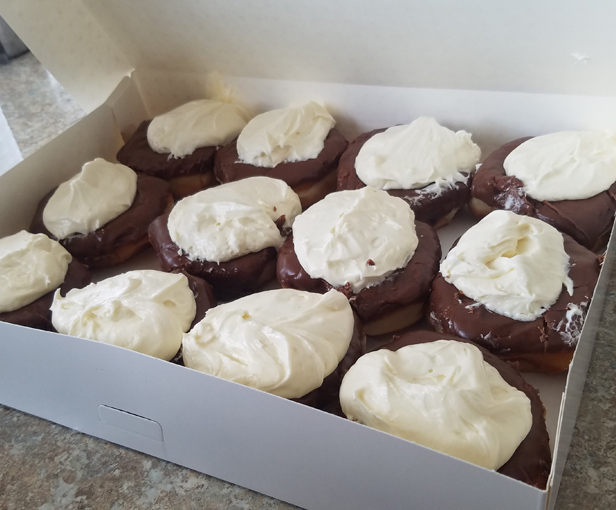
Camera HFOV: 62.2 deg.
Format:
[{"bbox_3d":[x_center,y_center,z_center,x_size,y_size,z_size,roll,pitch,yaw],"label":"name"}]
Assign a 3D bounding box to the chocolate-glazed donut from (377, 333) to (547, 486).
[{"bbox_3d":[0.054,0.072,0.222,0.093,0.036,0.093,10,44,19],"label":"chocolate-glazed donut"}]

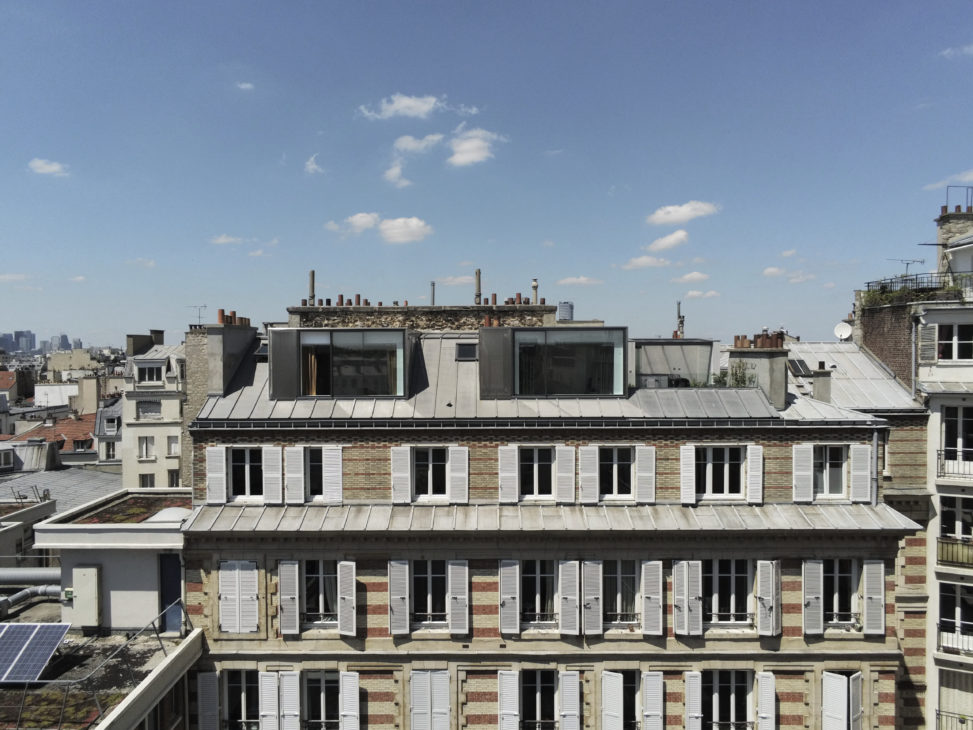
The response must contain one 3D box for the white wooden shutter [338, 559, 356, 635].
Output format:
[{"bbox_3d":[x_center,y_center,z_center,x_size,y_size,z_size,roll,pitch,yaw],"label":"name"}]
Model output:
[{"bbox_3d":[-3.937,6.617,18.300,0.560,2.080,0.060,0,1,17],"label":"white wooden shutter"}]

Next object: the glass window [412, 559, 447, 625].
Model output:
[{"bbox_3d":[-1.700,6.754,19.280,1.030,1.980,0.080,0,1,0],"label":"glass window"}]

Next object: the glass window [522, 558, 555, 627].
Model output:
[{"bbox_3d":[1.508,6.590,18.750,1.056,1.899,0.120,0,1,0],"label":"glass window"}]

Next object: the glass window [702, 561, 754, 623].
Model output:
[{"bbox_3d":[7.074,6.737,19.139,1.594,1.991,0.100,0,1,0],"label":"glass window"}]

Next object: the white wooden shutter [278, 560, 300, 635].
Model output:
[{"bbox_3d":[-5.789,6.841,19.000,0.590,2.130,0.050,0,1,-2],"label":"white wooden shutter"}]

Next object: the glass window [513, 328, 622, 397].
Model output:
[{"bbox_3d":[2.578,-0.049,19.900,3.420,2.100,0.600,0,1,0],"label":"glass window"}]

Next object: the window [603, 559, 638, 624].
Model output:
[{"bbox_3d":[3.882,6.568,18.730,1.101,1.926,0.120,0,1,0],"label":"window"}]

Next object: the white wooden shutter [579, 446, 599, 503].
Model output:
[{"bbox_3d":[3.119,3.316,19.580,0.575,1.710,0.050,0,1,0],"label":"white wooden shutter"}]

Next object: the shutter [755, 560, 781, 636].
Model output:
[{"bbox_3d":[7.972,6.574,18.220,0.680,2.100,0.160,0,1,0],"label":"shutter"}]

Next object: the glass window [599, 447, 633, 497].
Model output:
[{"bbox_3d":[3.960,3.274,19.820,1.080,1.550,0.080,0,1,0],"label":"glass window"}]

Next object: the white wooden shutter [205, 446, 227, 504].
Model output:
[{"bbox_3d":[-8.115,3.319,19.423,0.594,1.688,0.050,0,1,0],"label":"white wooden shutter"}]

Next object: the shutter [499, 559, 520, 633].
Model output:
[{"bbox_3d":[0.665,6.610,18.380,0.591,2.078,0.060,0,1,3],"label":"shutter"}]

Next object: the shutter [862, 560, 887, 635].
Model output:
[{"bbox_3d":[11.011,6.598,18.350,0.624,2.083,0.060,0,1,2],"label":"shutter"}]

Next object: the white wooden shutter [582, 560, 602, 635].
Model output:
[{"bbox_3d":[3.019,6.598,18.330,0.572,2.101,0.050,0,1,-8],"label":"white wooden shutter"}]

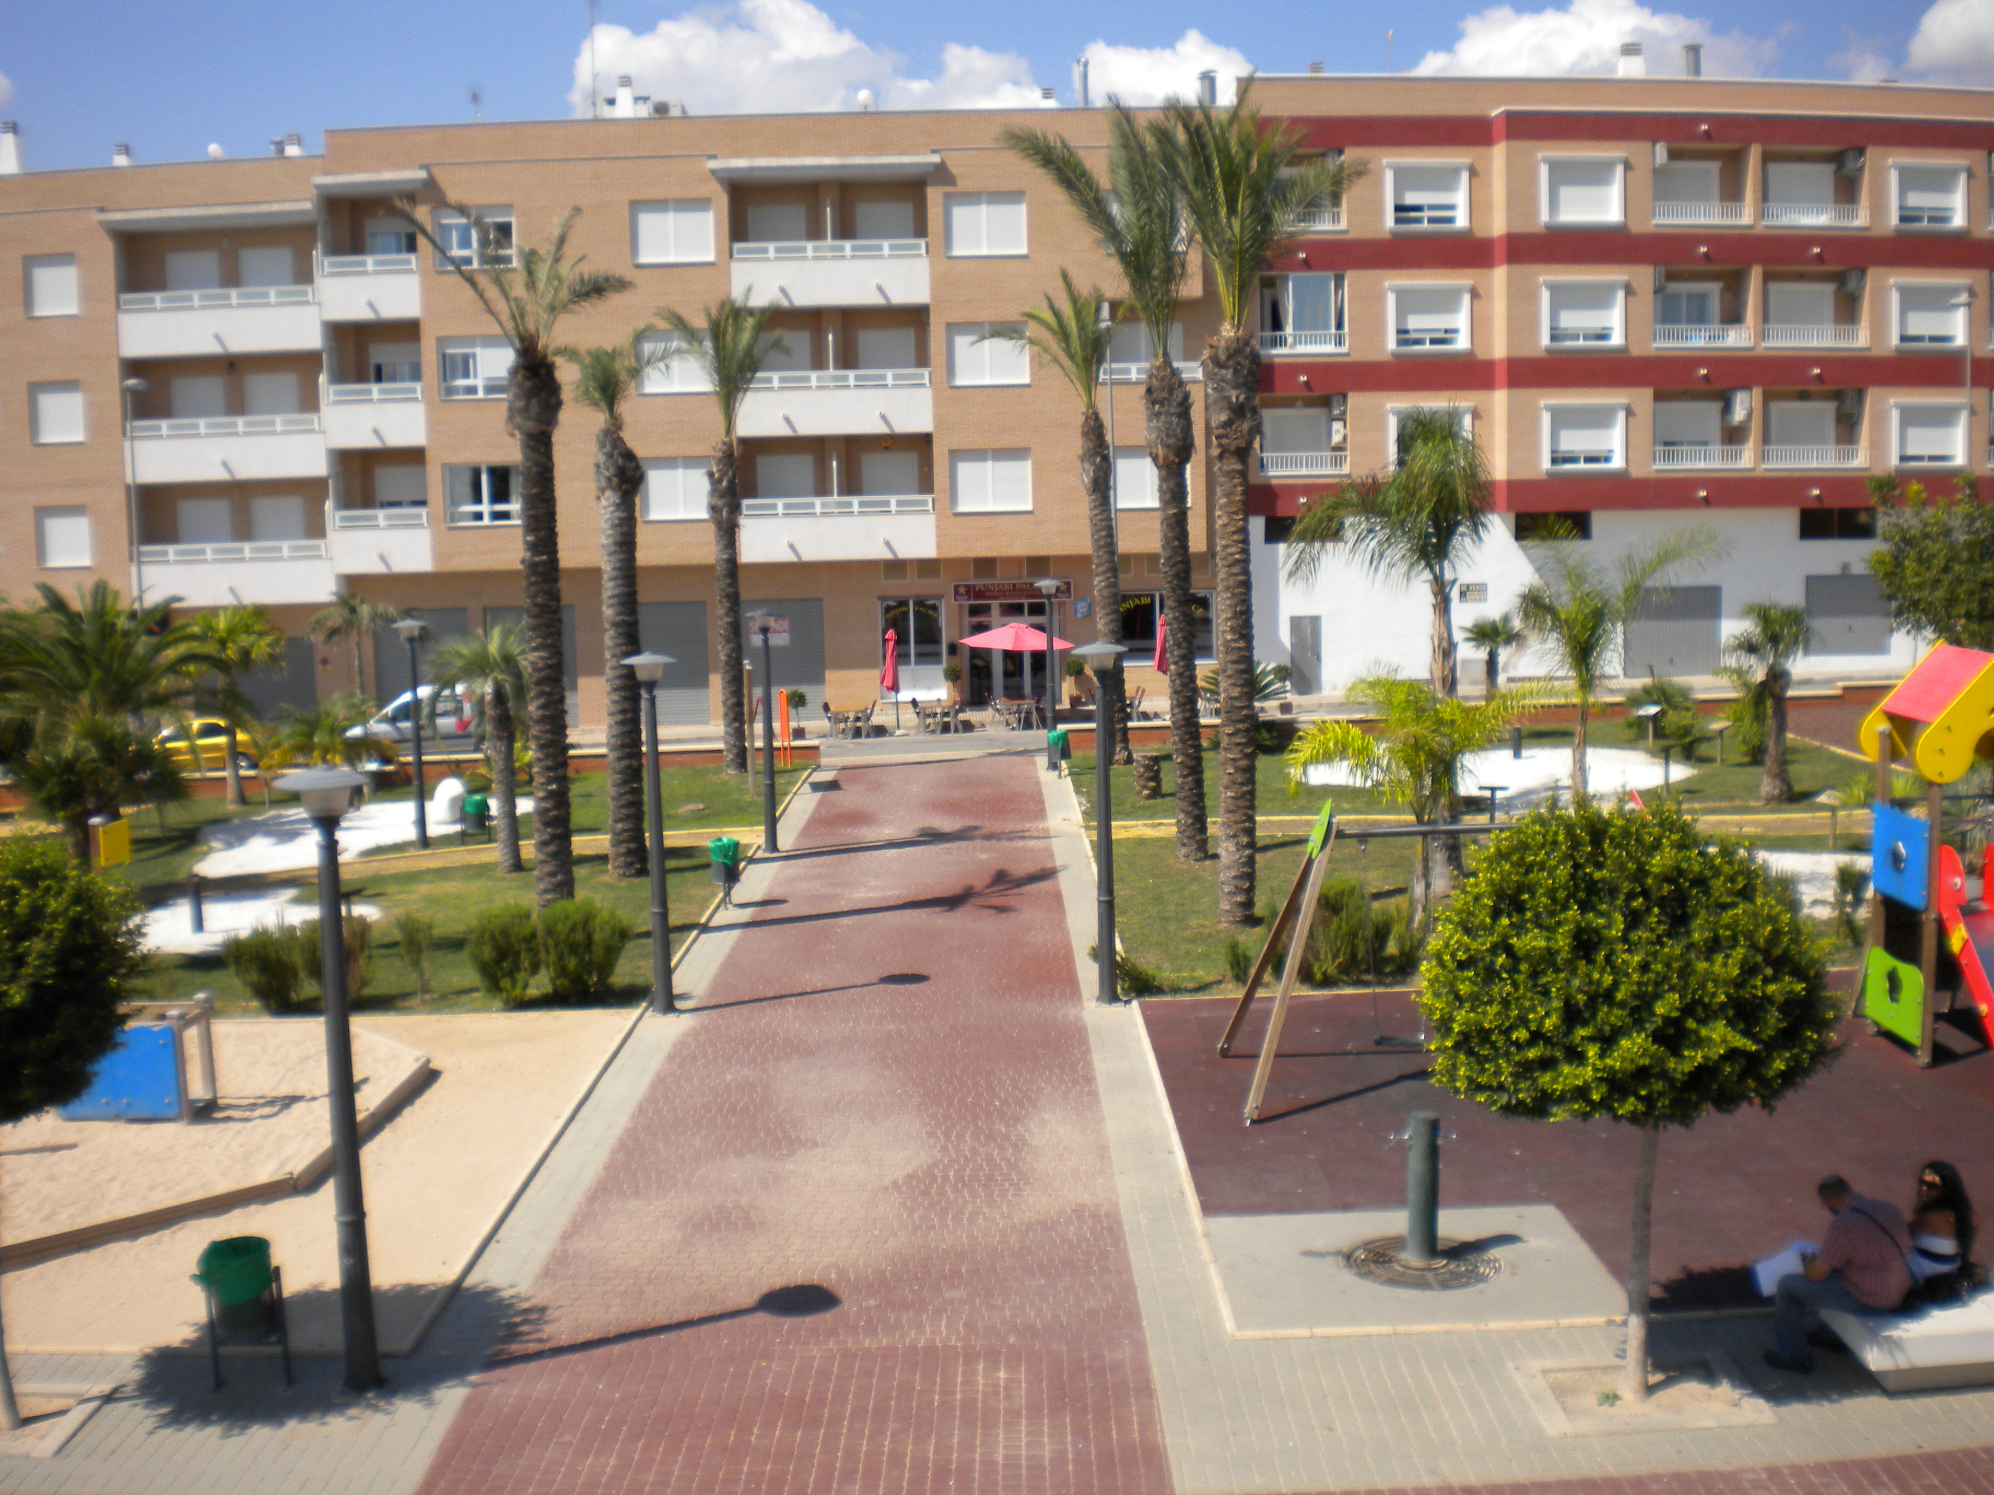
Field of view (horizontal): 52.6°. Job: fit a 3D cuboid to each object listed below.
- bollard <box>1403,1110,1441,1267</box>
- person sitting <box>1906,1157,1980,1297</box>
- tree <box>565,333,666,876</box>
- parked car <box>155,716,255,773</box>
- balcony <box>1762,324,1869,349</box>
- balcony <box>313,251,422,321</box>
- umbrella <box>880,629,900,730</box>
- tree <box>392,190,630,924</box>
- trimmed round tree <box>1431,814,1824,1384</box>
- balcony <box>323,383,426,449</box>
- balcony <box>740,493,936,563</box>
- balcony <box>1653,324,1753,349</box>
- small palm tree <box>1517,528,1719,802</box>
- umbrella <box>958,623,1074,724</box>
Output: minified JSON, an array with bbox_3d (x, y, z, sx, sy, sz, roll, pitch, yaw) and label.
[{"bbox_3d":[2.815,2.899,13.294,0.210,1.000,0.210,-1,5,0],"label":"bollard"},{"bbox_3d":[5.503,3.027,12.075,0.750,1.180,0.500,4,8,38],"label":"person sitting"},{"bbox_3d":[-5.224,-1.940,27.919,1.650,7.451,1.650,-1,6,0],"label":"tree"},{"bbox_3d":[-18.224,0.001,44.459,3.800,1.370,1.650,-1,5,0],"label":"parked car"},{"bbox_3d":[20.269,-10.275,50.594,2.620,0.580,1.000,-2,7,-6],"label":"balcony"},{"bbox_3d":[-14.873,-10.973,48.381,2.471,1.549,1.300,-1,7,-1],"label":"balcony"},{"bbox_3d":[-2.251,-1.533,45.964,0.460,2.334,0.460,-1,6,0],"label":"umbrella"},{"bbox_3d":[-5.388,-1.996,23.455,2.750,8.580,2.750,-1,6,0],"label":"tree"},{"bbox_3d":[3.415,1.940,10.858,2.220,3.246,2.220,-1,6,0],"label":"trimmed round tree"},{"bbox_3d":[-14.705,-7.891,48.181,2.500,1.550,1.200,-1,5,0],"label":"balcony"},{"bbox_3d":[-3.853,-5.401,49.547,4.742,1.549,1.300,-1,7,-1],"label":"balcony"},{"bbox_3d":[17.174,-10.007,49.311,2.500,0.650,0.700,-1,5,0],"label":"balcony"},{"bbox_3d":[9.935,-1.294,32.287,3.243,4.476,2.900,-1,7,0],"label":"small palm tree"},{"bbox_3d":[0.433,-1.687,46.510,2.703,2.344,2.703,-1,7,0],"label":"umbrella"}]

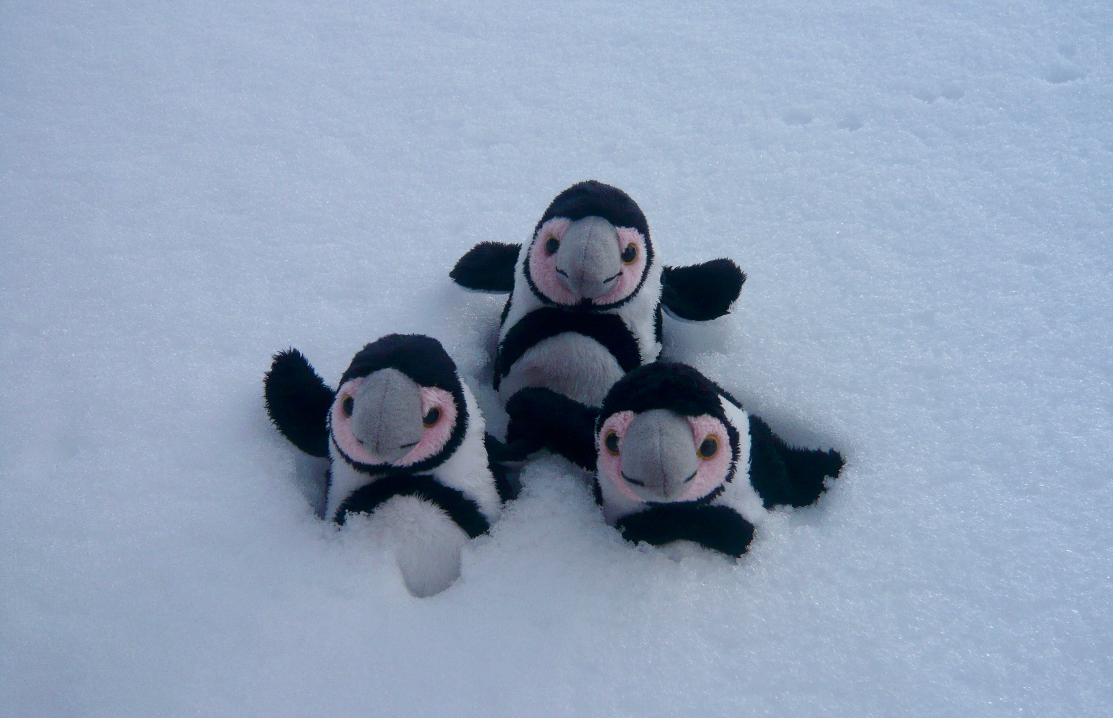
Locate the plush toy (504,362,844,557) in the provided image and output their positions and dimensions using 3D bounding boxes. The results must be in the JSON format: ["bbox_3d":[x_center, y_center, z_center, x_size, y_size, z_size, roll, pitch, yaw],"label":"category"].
[{"bbox_3d":[0.067,0.086,0.583,0.211,0.191,0.126,9,36,9],"label":"plush toy"}]

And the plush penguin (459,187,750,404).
[{"bbox_3d":[0.021,-0.035,0.643,0.203,0.191,0.126,7,31,0],"label":"plush penguin"}]

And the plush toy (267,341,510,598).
[{"bbox_3d":[-0.097,0.071,0.598,0.177,0.191,0.126,4,31,1],"label":"plush toy"}]

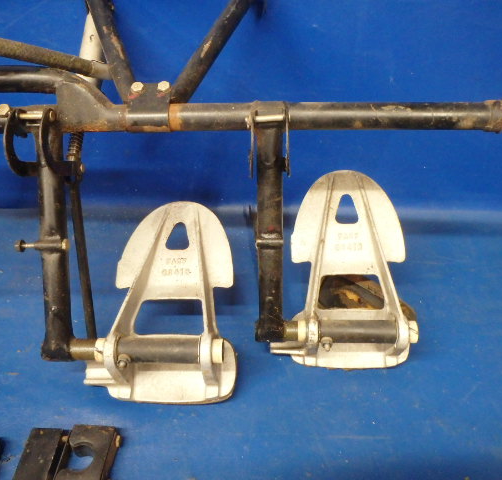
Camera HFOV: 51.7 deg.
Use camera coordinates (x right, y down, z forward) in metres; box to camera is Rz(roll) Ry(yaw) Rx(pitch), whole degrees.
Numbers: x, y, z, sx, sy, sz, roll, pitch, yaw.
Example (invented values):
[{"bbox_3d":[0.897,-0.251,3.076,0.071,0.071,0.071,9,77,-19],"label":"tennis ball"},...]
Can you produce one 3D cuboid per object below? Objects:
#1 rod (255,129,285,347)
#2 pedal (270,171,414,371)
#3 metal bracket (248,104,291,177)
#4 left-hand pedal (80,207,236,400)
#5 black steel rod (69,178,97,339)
[{"bbox_3d":[0.019,-0.006,0.519,0.029,0.221,0.029,0,4,0],"label":"rod"},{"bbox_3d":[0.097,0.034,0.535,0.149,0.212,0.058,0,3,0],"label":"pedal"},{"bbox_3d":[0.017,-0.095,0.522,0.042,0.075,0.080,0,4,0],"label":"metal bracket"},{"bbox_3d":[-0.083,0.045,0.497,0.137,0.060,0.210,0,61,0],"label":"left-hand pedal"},{"bbox_3d":[-0.178,0.024,0.549,0.010,0.189,0.010,-9,-13,0],"label":"black steel rod"}]

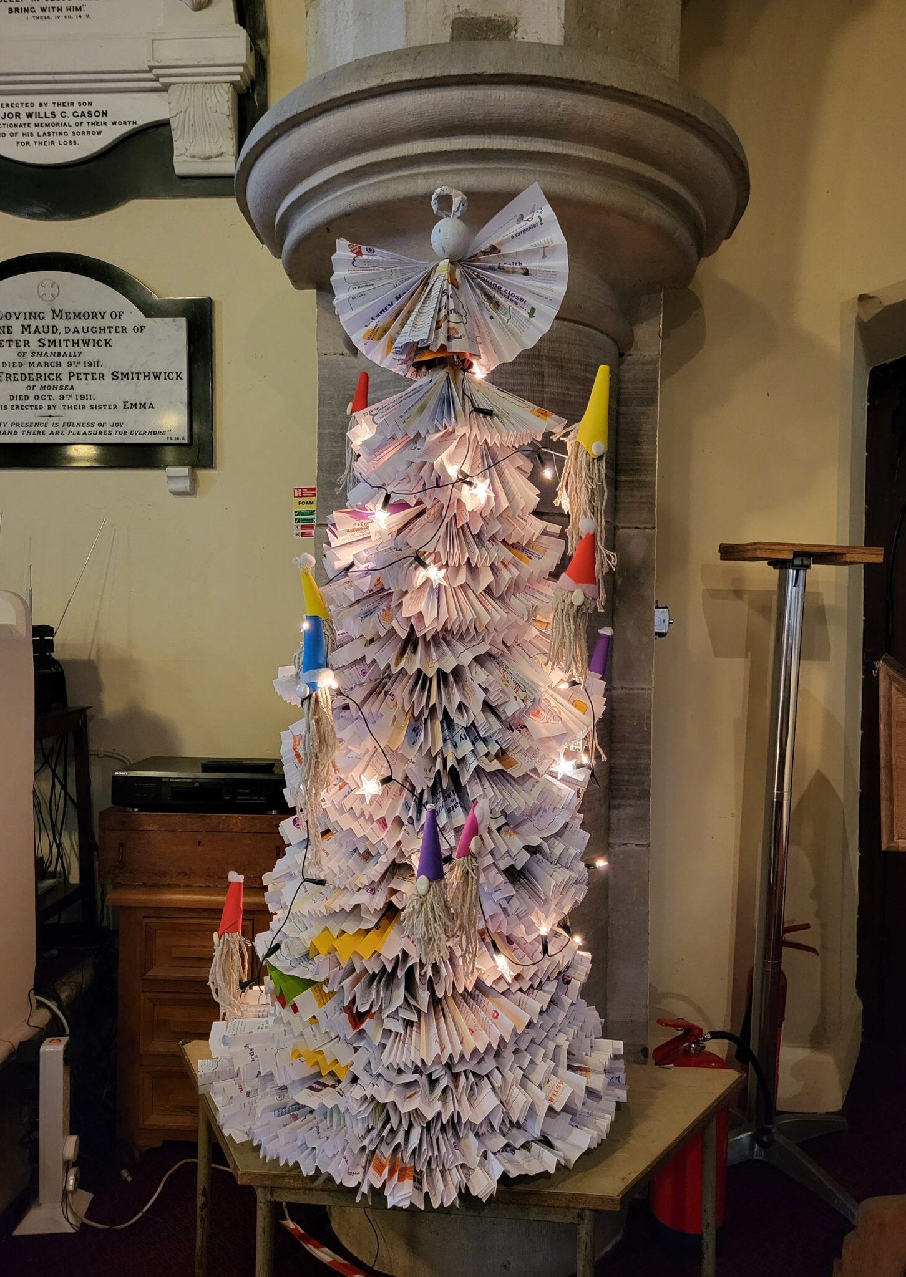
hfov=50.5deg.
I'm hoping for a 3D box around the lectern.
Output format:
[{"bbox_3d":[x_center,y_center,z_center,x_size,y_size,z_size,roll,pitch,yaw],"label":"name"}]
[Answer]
[{"bbox_3d":[0.760,0.507,2.298,0.520,1.475,0.500,1,1,-3],"label":"lectern"}]

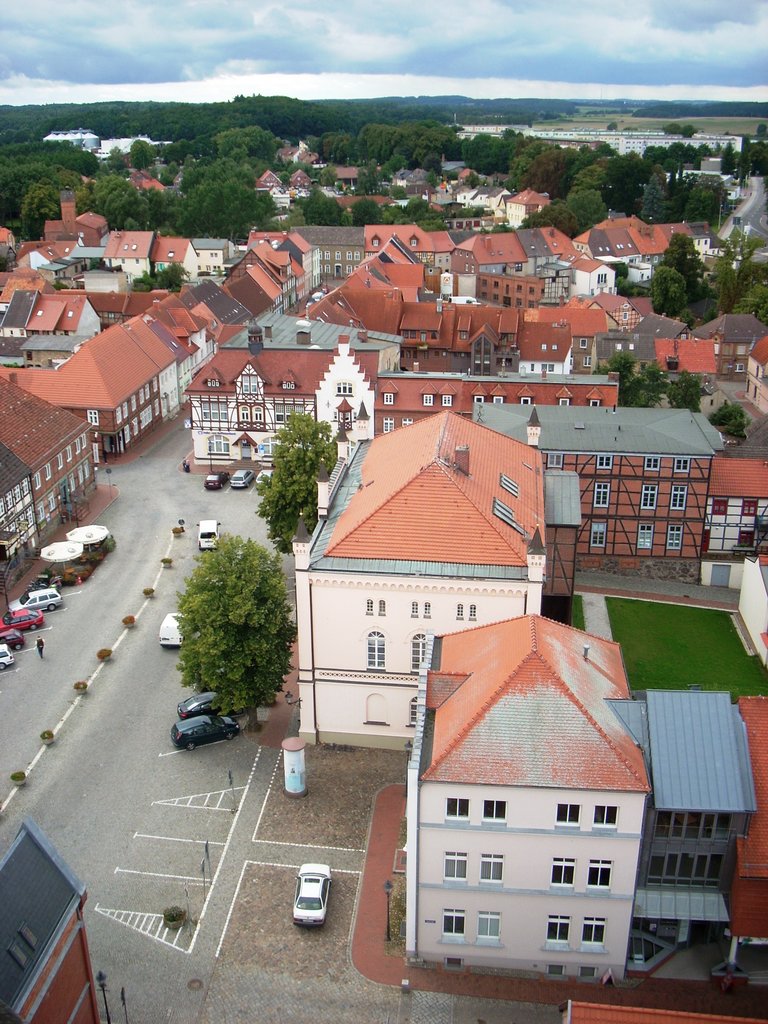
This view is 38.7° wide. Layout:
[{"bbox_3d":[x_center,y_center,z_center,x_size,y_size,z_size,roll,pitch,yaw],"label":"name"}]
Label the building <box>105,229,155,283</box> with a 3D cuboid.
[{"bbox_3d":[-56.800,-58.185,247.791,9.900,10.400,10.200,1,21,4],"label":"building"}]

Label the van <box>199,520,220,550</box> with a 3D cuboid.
[{"bbox_3d":[-16.984,1.855,105.454,1.850,1.930,4.800,-3,21,-7],"label":"van"}]

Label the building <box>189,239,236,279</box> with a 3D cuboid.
[{"bbox_3d":[-42.011,-61.634,262.978,8.900,8.200,9.000,3,21,8],"label":"building"}]

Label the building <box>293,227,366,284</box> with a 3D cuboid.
[{"bbox_3d":[-12.056,-60.162,252.365,16.500,10.800,10.000,1,21,4],"label":"building"}]

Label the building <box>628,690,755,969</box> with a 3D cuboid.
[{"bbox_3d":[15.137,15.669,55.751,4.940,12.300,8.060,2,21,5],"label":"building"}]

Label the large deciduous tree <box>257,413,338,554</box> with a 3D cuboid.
[{"bbox_3d":[-7.604,-2.185,98.962,7.700,14.200,7.700,0,21,0],"label":"large deciduous tree"}]

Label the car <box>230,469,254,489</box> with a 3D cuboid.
[{"bbox_3d":[-15.263,-3.818,120.144,1.740,1.460,4.300,3,21,9],"label":"car"}]

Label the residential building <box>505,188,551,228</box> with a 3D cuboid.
[{"bbox_3d":[47.232,-100.456,360.403,11.500,11.300,9.000,-18,27,-39],"label":"residential building"}]

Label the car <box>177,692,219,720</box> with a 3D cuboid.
[{"bbox_3d":[-11.869,13.131,75.511,4.500,1.460,1.780,-9,23,-23],"label":"car"}]

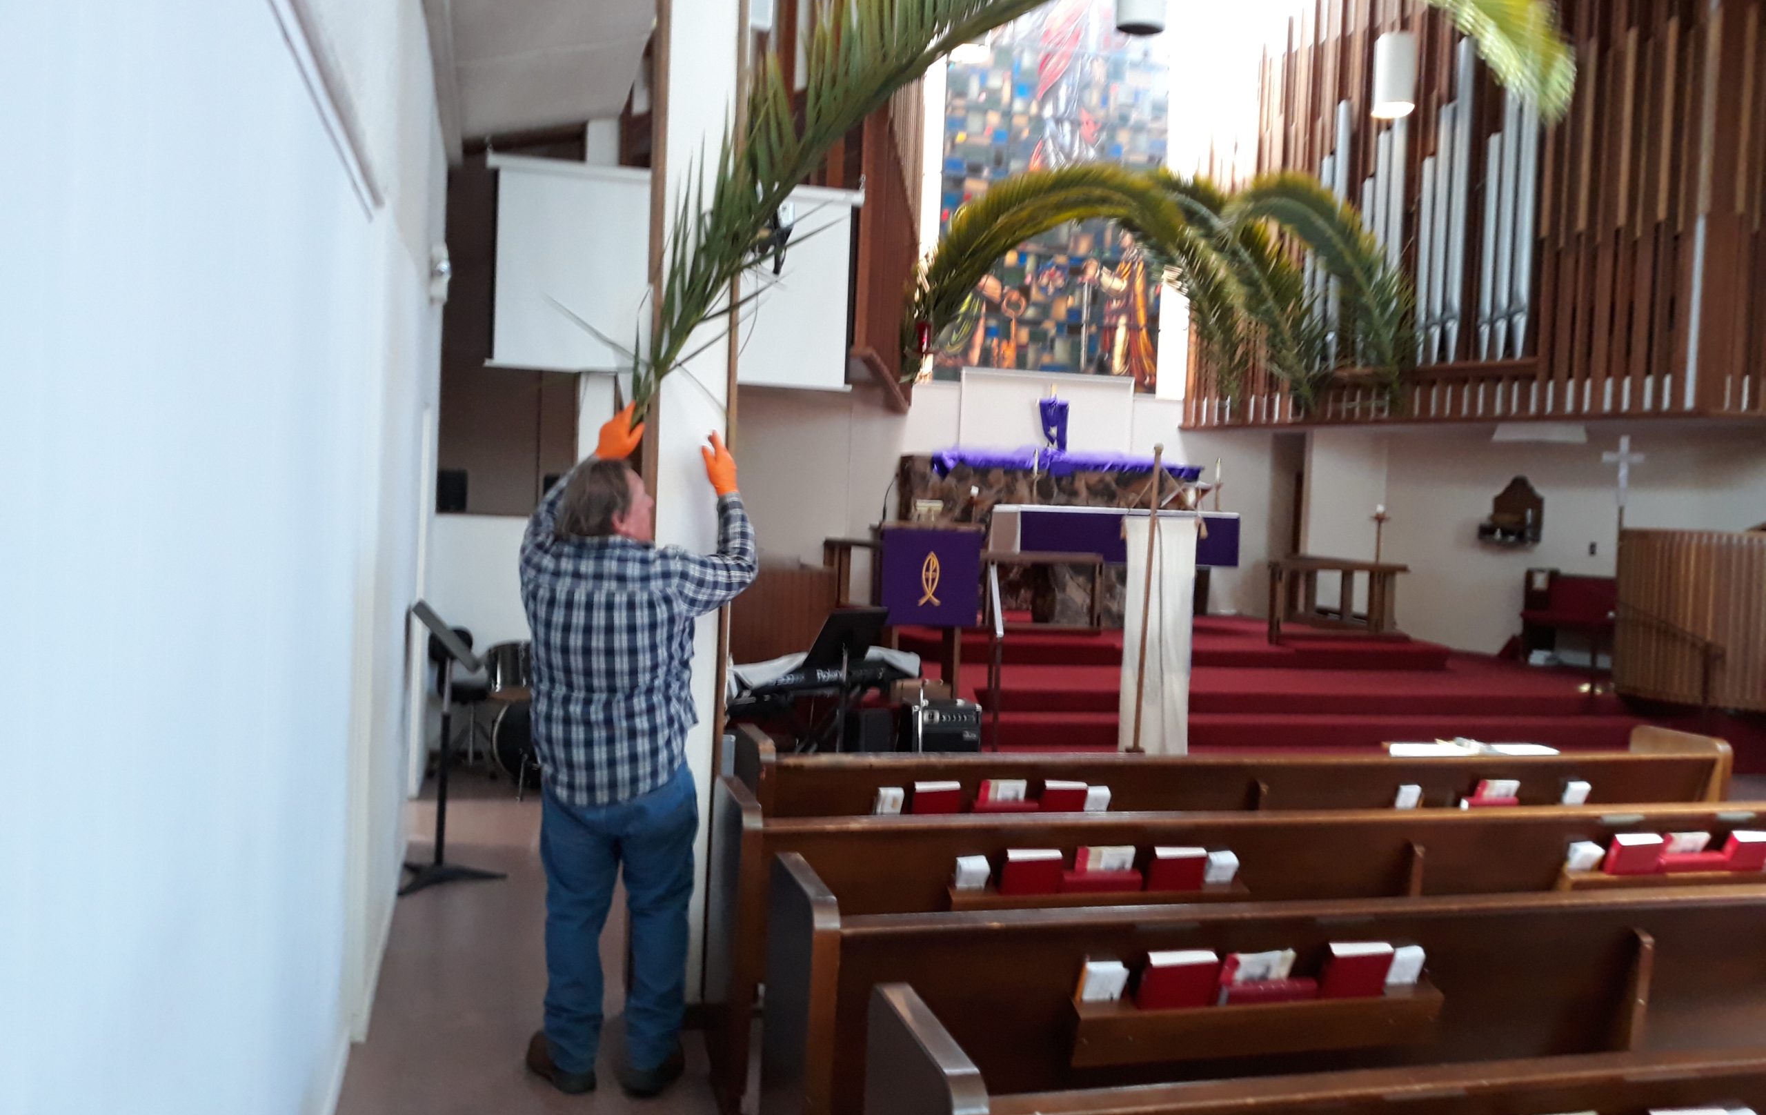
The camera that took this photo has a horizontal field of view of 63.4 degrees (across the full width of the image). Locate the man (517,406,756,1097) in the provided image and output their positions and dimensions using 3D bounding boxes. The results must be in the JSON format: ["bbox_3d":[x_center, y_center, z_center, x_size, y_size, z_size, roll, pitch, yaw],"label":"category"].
[{"bbox_3d":[-0.715,0.530,4.104,0.670,1.890,0.550,2,2,-7],"label":"man"}]

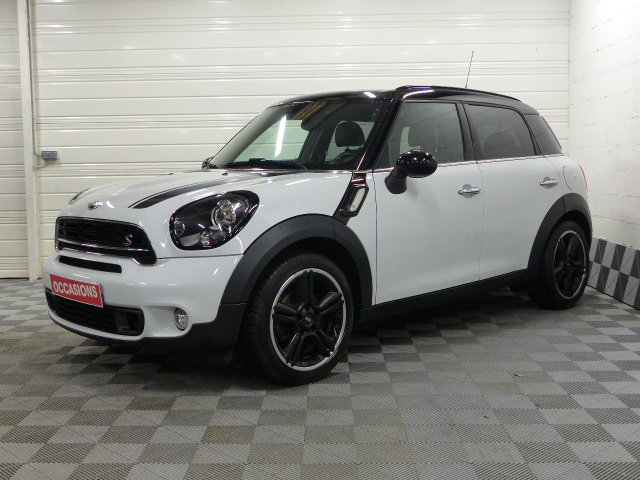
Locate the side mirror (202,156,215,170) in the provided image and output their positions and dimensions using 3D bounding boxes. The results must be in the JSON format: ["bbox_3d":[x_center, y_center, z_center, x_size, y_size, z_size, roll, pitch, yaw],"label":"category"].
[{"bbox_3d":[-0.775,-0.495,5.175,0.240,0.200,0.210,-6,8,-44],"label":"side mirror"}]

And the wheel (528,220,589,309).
[{"bbox_3d":[1.723,0.177,5.389,0.648,0.648,0.225,-6,8,-45],"label":"wheel"}]

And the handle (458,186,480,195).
[{"bbox_3d":[0.885,-0.290,4.382,0.210,0.037,0.045,-6,8,-45],"label":"handle"}]

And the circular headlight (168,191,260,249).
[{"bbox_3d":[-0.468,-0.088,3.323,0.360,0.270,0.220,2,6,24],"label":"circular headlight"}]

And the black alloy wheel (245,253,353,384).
[{"bbox_3d":[-0.122,0.370,3.578,0.648,0.648,0.225,-6,7,-43],"label":"black alloy wheel"}]

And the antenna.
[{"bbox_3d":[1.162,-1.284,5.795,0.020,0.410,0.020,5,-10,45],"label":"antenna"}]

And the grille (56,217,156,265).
[{"bbox_3d":[-1.113,-0.011,3.612,0.140,0.215,0.970,-6,8,-44],"label":"grille"}]

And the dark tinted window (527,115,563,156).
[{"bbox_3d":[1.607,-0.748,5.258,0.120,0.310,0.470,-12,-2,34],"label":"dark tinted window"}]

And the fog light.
[{"bbox_3d":[-0.597,0.342,3.253,0.060,0.100,0.098,-6,8,-45],"label":"fog light"}]

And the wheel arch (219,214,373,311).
[{"bbox_3d":[-0.087,0.125,3.450,0.970,0.500,0.130,-6,8,-44],"label":"wheel arch"}]

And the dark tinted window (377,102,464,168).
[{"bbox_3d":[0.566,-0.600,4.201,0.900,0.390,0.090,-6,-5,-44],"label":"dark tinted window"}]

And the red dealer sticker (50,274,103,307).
[{"bbox_3d":[-1.183,0.243,3.590,0.012,0.110,0.520,-11,11,-44],"label":"red dealer sticker"}]

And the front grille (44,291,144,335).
[{"bbox_3d":[-1.133,0.353,3.635,0.110,0.155,1.000,-6,8,-45],"label":"front grille"}]

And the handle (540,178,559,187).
[{"bbox_3d":[1.567,-0.390,5.056,0.210,0.037,0.045,-6,8,-45],"label":"handle"}]

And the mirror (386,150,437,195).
[{"bbox_3d":[0.477,-0.356,3.889,0.270,0.230,0.220,-6,8,-44],"label":"mirror"}]

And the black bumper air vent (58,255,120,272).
[{"bbox_3d":[-1.150,0.122,3.594,0.070,0.055,0.630,-6,8,-44],"label":"black bumper air vent"}]

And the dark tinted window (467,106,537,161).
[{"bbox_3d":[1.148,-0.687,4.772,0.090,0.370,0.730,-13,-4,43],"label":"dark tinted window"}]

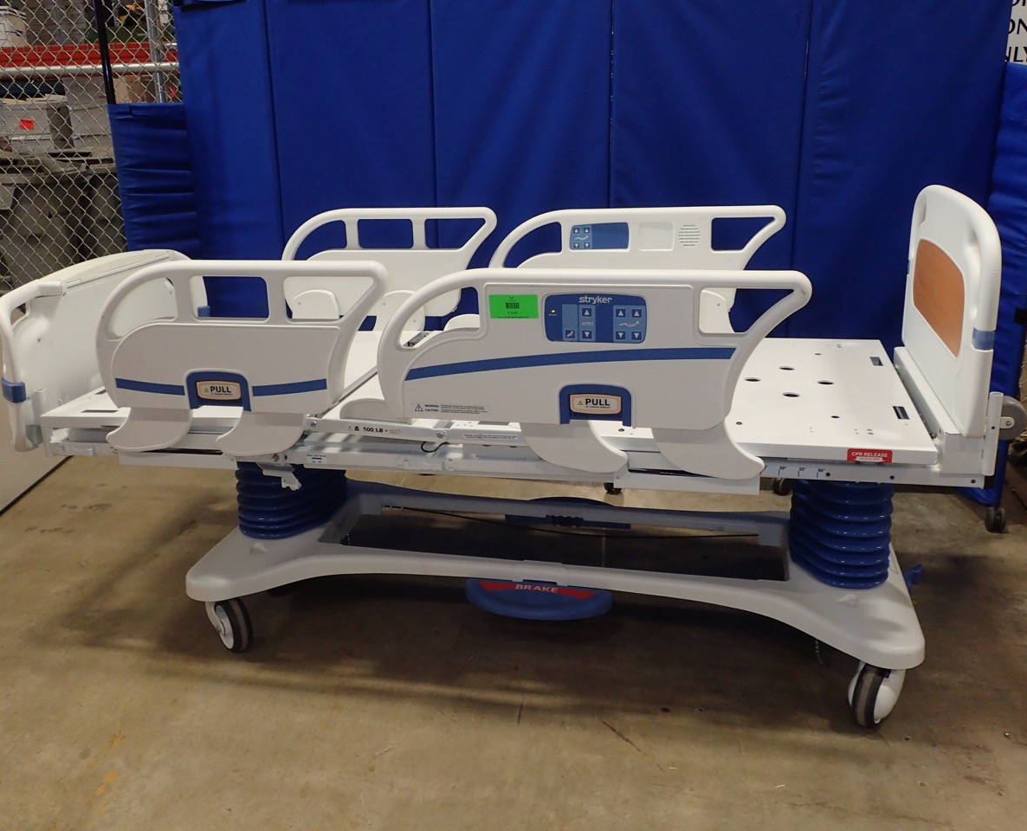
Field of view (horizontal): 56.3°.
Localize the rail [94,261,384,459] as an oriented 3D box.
[{"bbox_3d":[-0.600,-0.123,2.138,0.735,0.450,0.070,2,19,12],"label":"rail"}]

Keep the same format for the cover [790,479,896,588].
[{"bbox_3d":[0.841,0.198,2.454,0.245,0.320,0.390,2,19,12],"label":"cover"}]

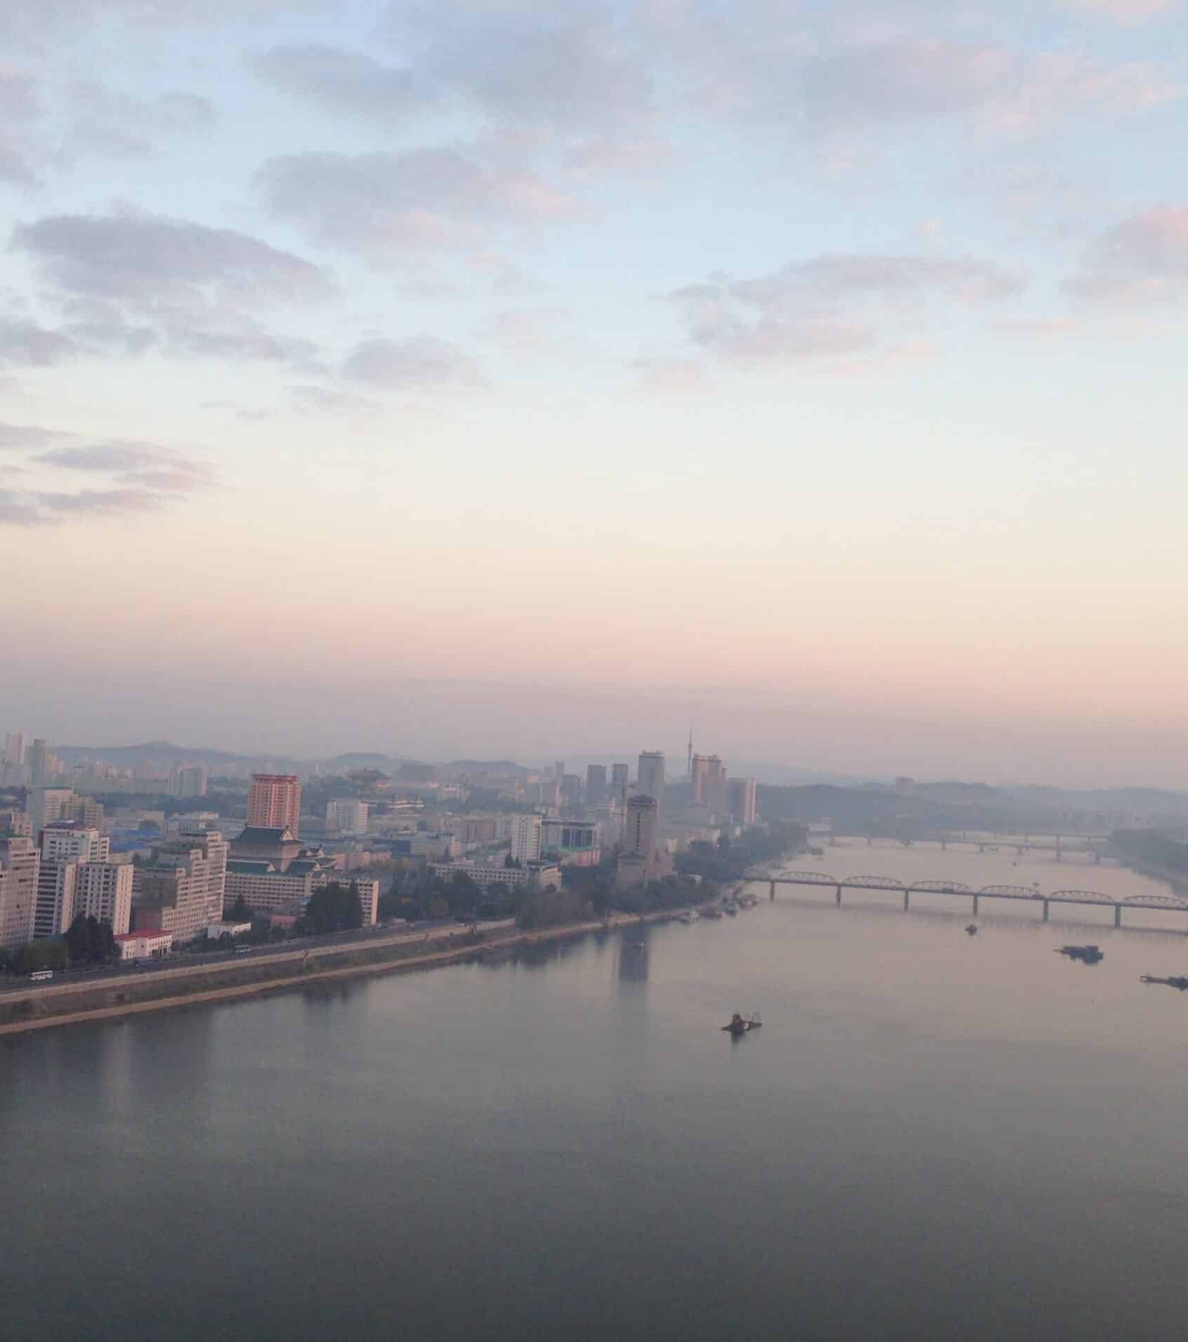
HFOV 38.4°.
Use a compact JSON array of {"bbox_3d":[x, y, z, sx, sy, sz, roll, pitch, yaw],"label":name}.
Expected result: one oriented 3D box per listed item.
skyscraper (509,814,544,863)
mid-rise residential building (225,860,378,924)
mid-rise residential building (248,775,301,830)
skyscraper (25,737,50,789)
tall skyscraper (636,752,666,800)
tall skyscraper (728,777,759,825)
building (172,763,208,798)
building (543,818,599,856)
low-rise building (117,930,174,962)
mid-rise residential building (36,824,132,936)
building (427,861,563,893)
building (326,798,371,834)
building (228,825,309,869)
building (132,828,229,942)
[{"bbox_3d":[-68.470,168.870,1705.000,27.000,52.000,18.000,2,-4,18],"label":"skyscraper"},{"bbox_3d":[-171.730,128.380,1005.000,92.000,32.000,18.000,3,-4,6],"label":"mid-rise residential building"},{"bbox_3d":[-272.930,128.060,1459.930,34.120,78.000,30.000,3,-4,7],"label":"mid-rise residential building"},{"bbox_3d":[-1145.670,196.530,3512.780,29.450,111.480,28.000,3,-4,7],"label":"skyscraper"},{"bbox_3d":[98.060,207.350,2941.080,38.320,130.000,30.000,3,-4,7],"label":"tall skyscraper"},{"bbox_3d":[277.520,253.640,3150.000,34.000,106.000,32.000,1,-5,30],"label":"tall skyscraper"},{"bbox_3d":[-827.530,227.250,3500.000,62.000,72.000,22.000,2,-4,18],"label":"building"},{"bbox_3d":[-26.020,193.540,1951.360,56.390,49.000,40.000,3,-4,7],"label":"building"},{"bbox_3d":[-197.260,120.910,751.000,9.000,9.500,38.000,2,-4,18],"label":"low-rise building"},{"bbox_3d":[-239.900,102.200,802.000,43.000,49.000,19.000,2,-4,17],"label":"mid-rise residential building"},{"bbox_3d":[-79.670,169.170,1389.850,100.170,22.000,40.000,3,-4,7],"label":"building"},{"bbox_3d":[-310.110,185.850,2150.000,45.000,48.000,20.000,2,-4,18],"label":"building"},{"bbox_3d":[-212.360,125.930,1105.000,46.000,46.000,34.000,3,-4,8],"label":"building"},{"bbox_3d":[-227.460,115.920,943.300,16.830,55.000,92.460,3,-4,7],"label":"building"}]

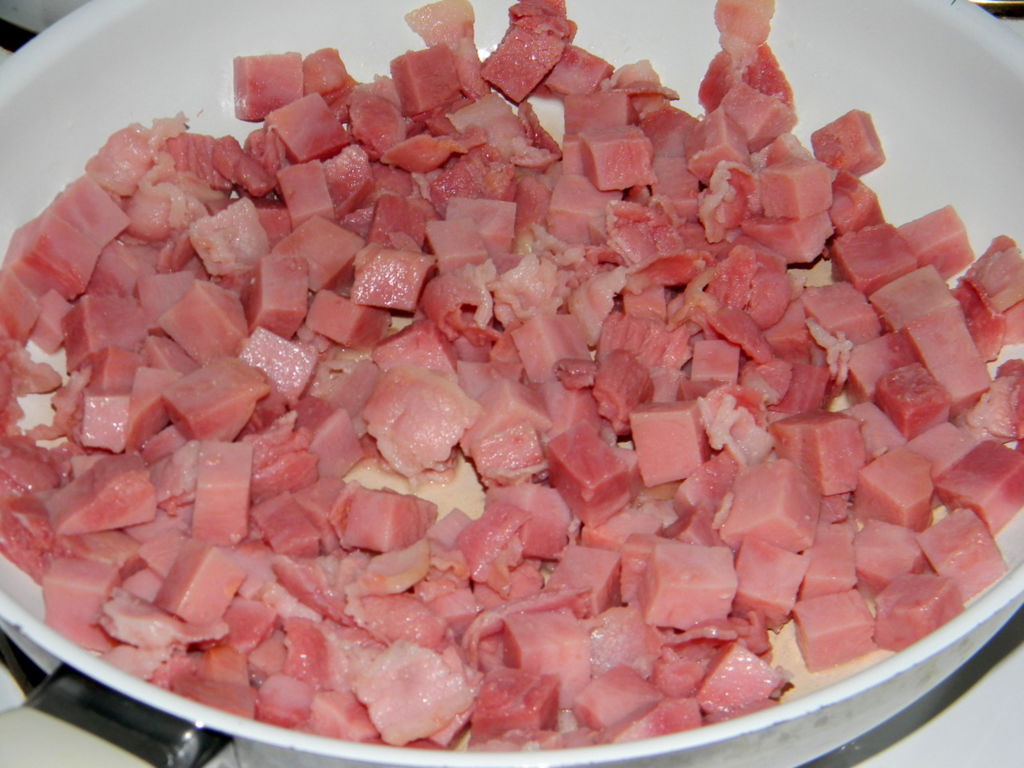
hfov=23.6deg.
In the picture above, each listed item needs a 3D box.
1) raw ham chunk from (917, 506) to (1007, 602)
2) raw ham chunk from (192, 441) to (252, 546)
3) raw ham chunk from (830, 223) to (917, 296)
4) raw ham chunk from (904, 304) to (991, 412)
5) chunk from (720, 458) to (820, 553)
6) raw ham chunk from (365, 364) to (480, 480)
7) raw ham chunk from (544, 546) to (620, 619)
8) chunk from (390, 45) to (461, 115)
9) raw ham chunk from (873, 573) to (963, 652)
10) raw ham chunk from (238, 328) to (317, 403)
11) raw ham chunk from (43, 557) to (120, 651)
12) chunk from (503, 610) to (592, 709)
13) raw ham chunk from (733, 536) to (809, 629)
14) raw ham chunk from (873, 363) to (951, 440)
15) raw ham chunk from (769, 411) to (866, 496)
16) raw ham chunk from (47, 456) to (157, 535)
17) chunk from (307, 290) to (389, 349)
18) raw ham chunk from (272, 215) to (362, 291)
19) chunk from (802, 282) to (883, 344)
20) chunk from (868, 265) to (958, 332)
[{"bbox_3d":[0.094,0.035,0.510,0.011,0.012,0.012,-33,50,2],"label":"raw ham chunk"},{"bbox_3d":[-0.063,0.023,0.529,0.011,0.016,0.015,3,39,-9],"label":"raw ham chunk"},{"bbox_3d":[0.085,-0.026,0.577,0.014,0.014,0.014,-20,54,-12],"label":"raw ham chunk"},{"bbox_3d":[0.095,-0.004,0.535,0.009,0.012,0.019,-23,72,-3],"label":"raw ham chunk"},{"bbox_3d":[0.055,0.027,0.516,0.013,0.014,0.015,-14,45,34],"label":"chunk"},{"bbox_3d":[-0.020,0.008,0.542,0.025,0.009,0.024,-3,62,0],"label":"raw ham chunk"},{"bbox_3d":[0.015,0.044,0.510,0.011,0.013,0.015,5,31,17],"label":"raw ham chunk"},{"bbox_3d":[-0.021,-0.075,0.603,0.011,0.013,0.013,-16,5,-18],"label":"chunk"},{"bbox_3d":[0.083,0.046,0.503,0.013,0.010,0.014,-1,27,31],"label":"raw ham chunk"},{"bbox_3d":[-0.053,-0.004,0.555,0.015,0.012,0.010,25,64,4],"label":"raw ham chunk"},{"bbox_3d":[-0.090,0.046,0.511,0.014,0.014,0.013,6,18,-1],"label":"raw ham chunk"},{"bbox_3d":[0.008,0.055,0.494,0.015,0.013,0.014,-4,24,-10],"label":"chunk"},{"bbox_3d":[0.053,0.042,0.506,0.012,0.013,0.012,13,65,7],"label":"raw ham chunk"},{"bbox_3d":[0.088,0.004,0.543,0.010,0.008,0.013,-18,44,-15],"label":"raw ham chunk"},{"bbox_3d":[0.066,0.015,0.532,0.013,0.015,0.014,7,12,44],"label":"raw ham chunk"},{"bbox_3d":[-0.089,0.024,0.530,0.021,0.010,0.009,-18,36,-20],"label":"raw ham chunk"},{"bbox_3d":[-0.038,-0.015,0.578,0.012,0.009,0.014,25,9,26],"label":"chunk"},{"bbox_3d":[-0.046,-0.030,0.580,0.015,0.008,0.016,27,50,26],"label":"raw ham chunk"},{"bbox_3d":[0.076,-0.015,0.564,0.013,0.010,0.014,-21,44,-10],"label":"chunk"},{"bbox_3d":[0.093,-0.015,0.558,0.016,0.013,0.015,-25,42,-3],"label":"chunk"}]

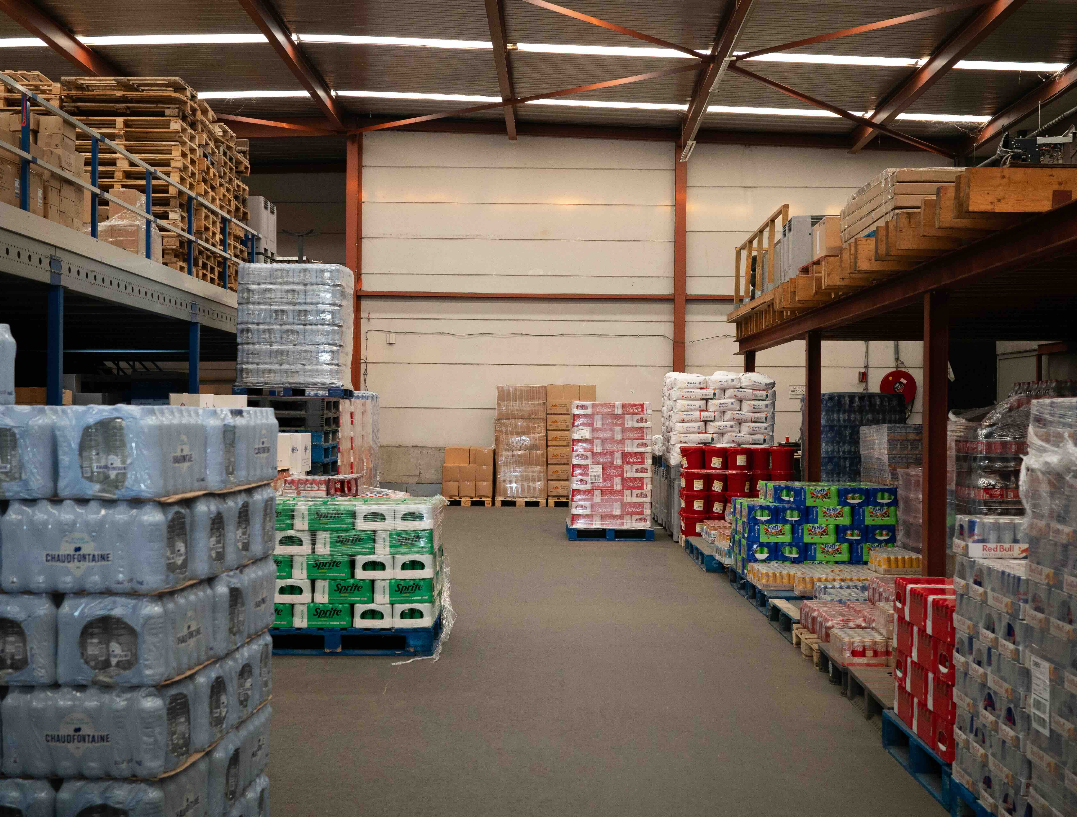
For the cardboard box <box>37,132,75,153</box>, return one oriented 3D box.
[{"bbox_3d":[-4.127,-2.255,11.675,0.207,0.135,0.317,1,0,1],"label":"cardboard box"}]

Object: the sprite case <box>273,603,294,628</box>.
[{"bbox_3d":[-1.658,1.249,8.320,0.352,0.146,0.234,1,0,0],"label":"sprite case"}]

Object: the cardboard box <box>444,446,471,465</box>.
[{"bbox_3d":[-1.315,0.781,22.235,0.382,0.252,0.280,0,0,0],"label":"cardboard box"}]

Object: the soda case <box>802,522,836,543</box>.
[{"bbox_3d":[2.196,0.995,10.932,0.348,0.147,0.232,1,0,1],"label":"soda case"}]

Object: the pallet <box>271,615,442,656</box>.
[{"bbox_3d":[-1.235,1.410,8.700,1.200,0.162,1.000,1,0,0],"label":"pallet"}]

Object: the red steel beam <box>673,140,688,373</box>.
[{"bbox_3d":[2.365,-1.421,22.811,0.197,6.048,0.200,0,0,0],"label":"red steel beam"}]

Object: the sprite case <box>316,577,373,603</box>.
[{"bbox_3d":[-1.169,1.103,8.320,0.352,0.146,0.234,1,0,0],"label":"sprite case"}]

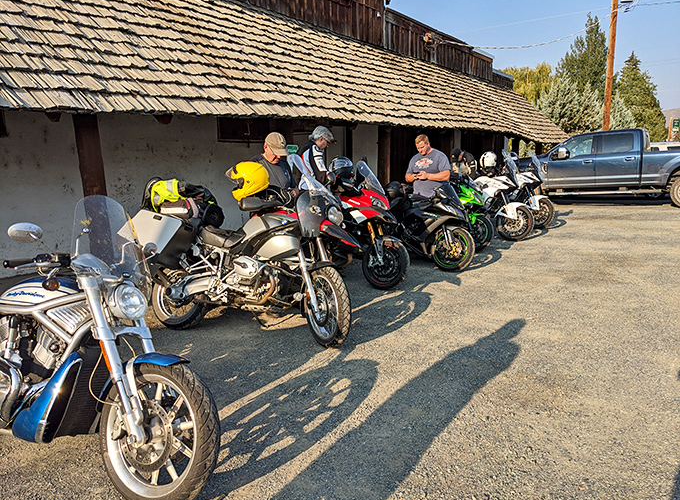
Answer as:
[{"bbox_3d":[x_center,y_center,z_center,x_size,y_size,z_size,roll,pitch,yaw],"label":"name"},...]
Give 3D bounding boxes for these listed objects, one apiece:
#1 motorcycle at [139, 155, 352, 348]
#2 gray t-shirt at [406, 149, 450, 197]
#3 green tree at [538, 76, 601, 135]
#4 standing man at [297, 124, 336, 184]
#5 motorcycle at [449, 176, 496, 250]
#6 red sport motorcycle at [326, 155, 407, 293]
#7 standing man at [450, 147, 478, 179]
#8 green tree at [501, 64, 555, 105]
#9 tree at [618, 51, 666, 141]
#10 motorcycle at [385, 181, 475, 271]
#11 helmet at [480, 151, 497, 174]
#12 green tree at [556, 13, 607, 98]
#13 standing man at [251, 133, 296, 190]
[{"bbox_3d":[-0.780,-0.020,4.332,2.140,1.450,0.920,4,11,22],"label":"motorcycle"},{"bbox_3d":[1.193,-1.038,7.150,0.580,0.700,0.360,5,12,28],"label":"gray t-shirt"},{"bbox_3d":[14.826,-8.251,34.560,4.200,5.980,4.200,-1,11,0],"label":"green tree"},{"bbox_3d":[-0.282,-0.518,6.100,0.470,1.780,0.520,1,10,7],"label":"standing man"},{"bbox_3d":[1.360,-0.583,8.131,2.050,1.140,0.770,4,11,24],"label":"motorcycle"},{"bbox_3d":[-0.079,-0.316,6.511,2.120,1.420,0.880,7,14,37],"label":"red sport motorcycle"},{"bbox_3d":[2.390,-1.149,10.100,0.550,1.520,0.550,10,15,44],"label":"standing man"},{"bbox_3d":[18.036,-13.060,50.862,6.500,9.210,6.500,-1,11,0],"label":"green tree"},{"bbox_3d":[23.949,-11.409,42.822,5.600,8.780,5.600,-1,11,0],"label":"tree"},{"bbox_3d":[0.931,-0.356,7.351,2.050,1.130,0.750,8,14,40],"label":"motorcycle"},{"bbox_3d":[2.663,-1.585,9.500,0.320,0.280,0.250,4,12,24],"label":"helmet"},{"bbox_3d":[21.833,-14.240,47.196,6.000,12.770,6.000,-1,11,0],"label":"green tree"},{"bbox_3d":[-0.606,-0.254,5.111,0.550,1.720,0.400,-10,14,-41],"label":"standing man"}]

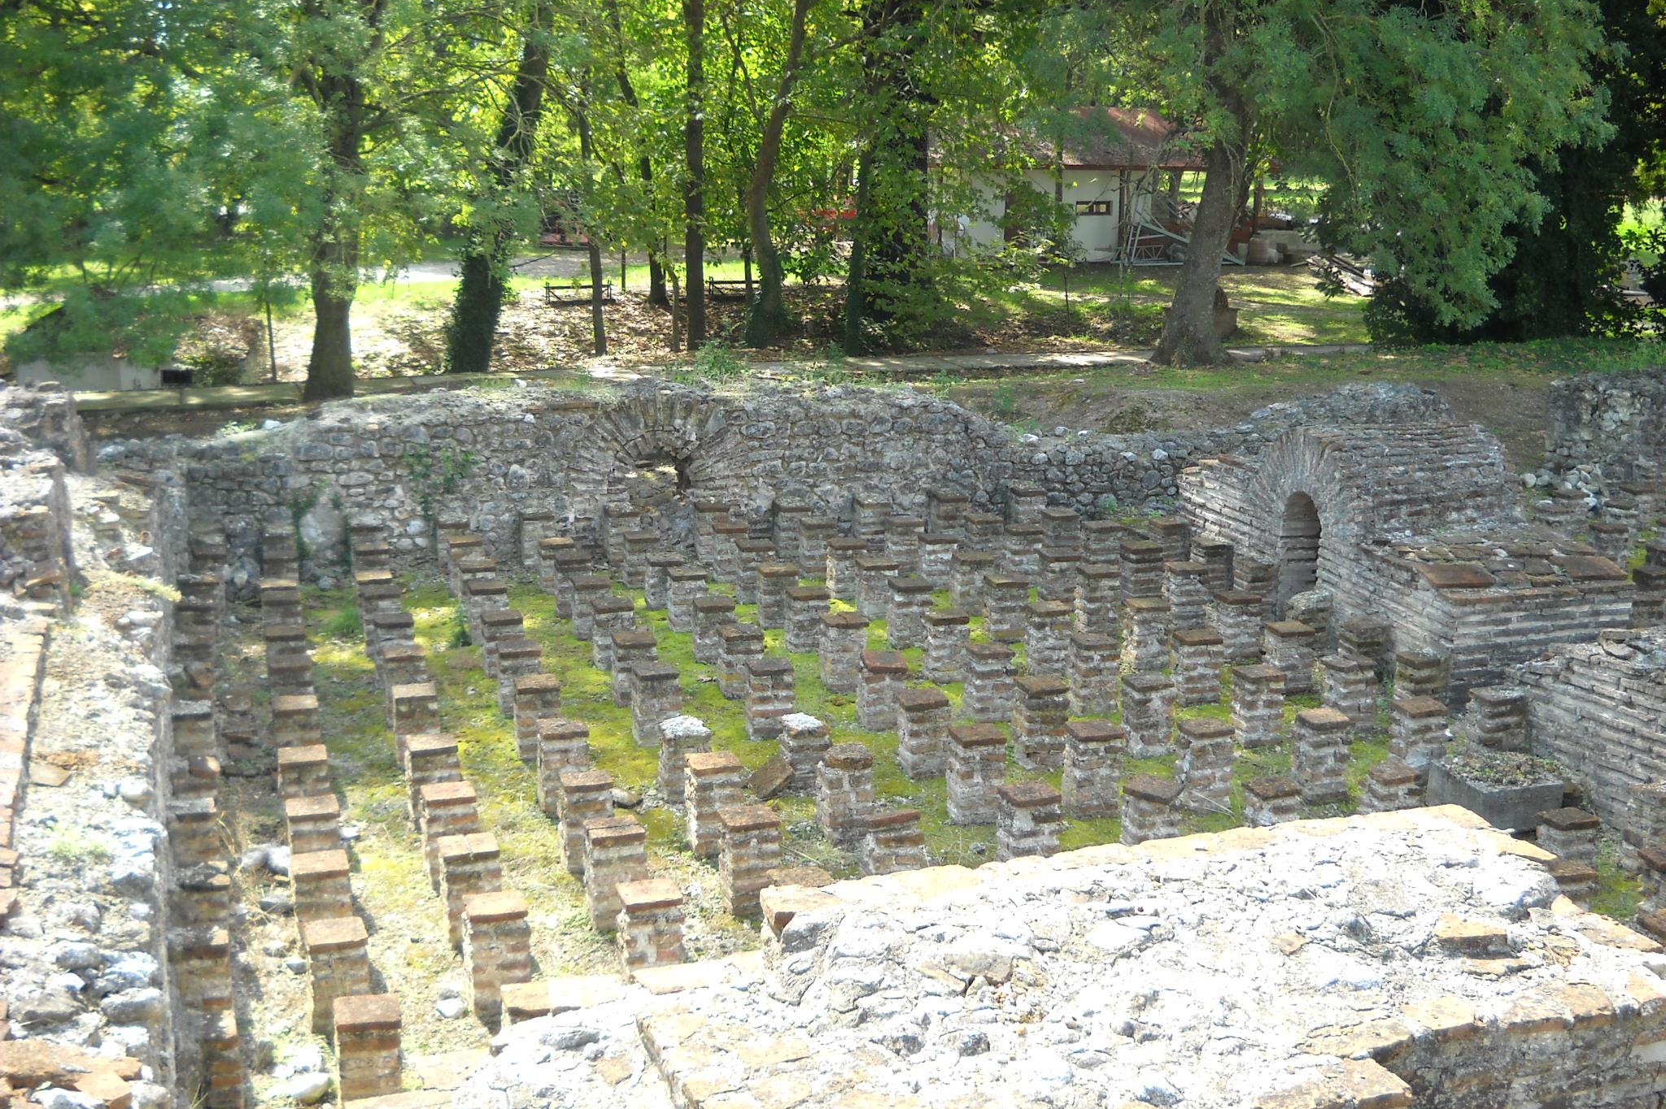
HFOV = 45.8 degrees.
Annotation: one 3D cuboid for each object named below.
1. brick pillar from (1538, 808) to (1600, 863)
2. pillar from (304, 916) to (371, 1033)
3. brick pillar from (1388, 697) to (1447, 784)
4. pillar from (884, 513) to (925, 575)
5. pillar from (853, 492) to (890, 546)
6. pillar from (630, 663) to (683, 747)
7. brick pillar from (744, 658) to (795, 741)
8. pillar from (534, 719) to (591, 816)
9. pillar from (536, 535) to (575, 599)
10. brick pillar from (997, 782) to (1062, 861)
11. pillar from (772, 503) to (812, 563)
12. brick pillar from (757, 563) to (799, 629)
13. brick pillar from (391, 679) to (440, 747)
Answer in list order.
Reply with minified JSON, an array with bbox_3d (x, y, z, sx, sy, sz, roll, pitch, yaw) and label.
[{"bbox_3d":[5.130,2.035,13.822,0.331,0.392,0.331,-3,16,-17],"label":"brick pillar"},{"bbox_3d":[-2.964,2.517,11.796,0.332,0.565,0.332,-5,16,-17],"label":"pillar"},{"bbox_3d":[4.645,1.465,15.678,0.319,0.590,0.319,-5,16,-17],"label":"brick pillar"},{"bbox_3d":[0.745,-0.081,20.464,0.329,0.540,0.315,-4,15,-17],"label":"pillar"},{"bbox_3d":[0.409,-0.327,20.930,0.312,0.560,0.312,-4,15,-17],"label":"pillar"},{"bbox_3d":[-1.311,1.116,14.634,0.320,0.520,0.320,-4,15,-17],"label":"pillar"},{"bbox_3d":[-0.456,1.053,14.366,0.301,0.507,0.292,-4,14,-17],"label":"brick pillar"},{"bbox_3d":[-2.074,1.634,15.165,0.331,0.620,0.331,-3,16,-17],"label":"pillar"},{"bbox_3d":[-2.629,0.136,18.887,0.312,0.550,0.312,-4,15,-17],"label":"pillar"},{"bbox_3d":[1.278,1.819,12.905,0.329,0.540,0.315,-4,15,-17],"label":"brick pillar"},{"bbox_3d":[-0.404,-0.219,19.804,0.316,0.520,0.316,-4,15,-17],"label":"pillar"},{"bbox_3d":[-0.491,0.370,17.537,0.303,0.514,0.303,-4,15,-17],"label":"brick pillar"},{"bbox_3d":[-2.885,1.192,13.651,0.284,0.516,0.284,-4,14,-17],"label":"brick pillar"}]

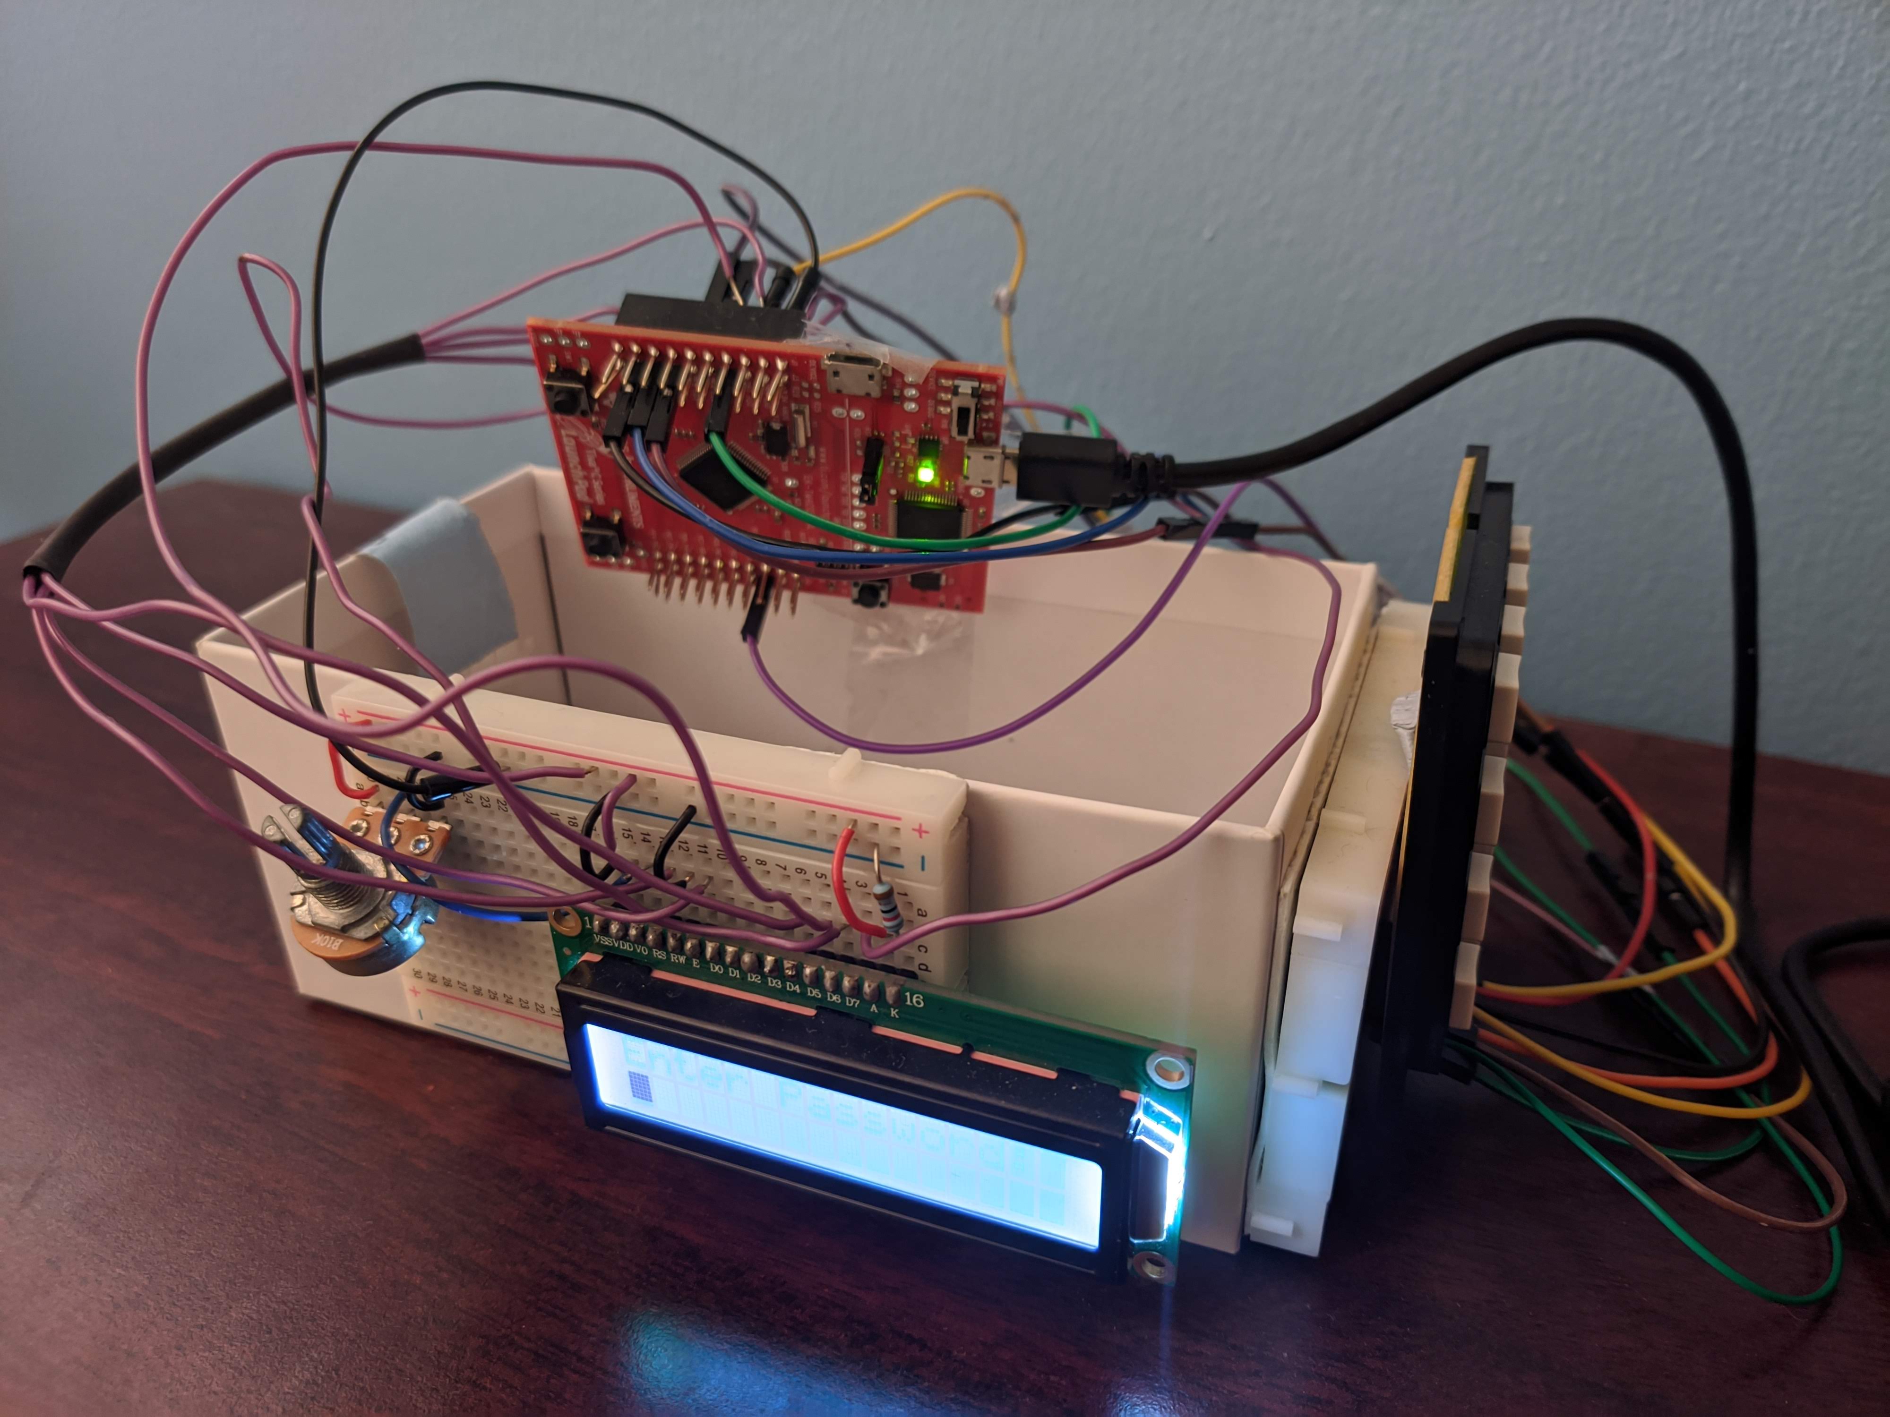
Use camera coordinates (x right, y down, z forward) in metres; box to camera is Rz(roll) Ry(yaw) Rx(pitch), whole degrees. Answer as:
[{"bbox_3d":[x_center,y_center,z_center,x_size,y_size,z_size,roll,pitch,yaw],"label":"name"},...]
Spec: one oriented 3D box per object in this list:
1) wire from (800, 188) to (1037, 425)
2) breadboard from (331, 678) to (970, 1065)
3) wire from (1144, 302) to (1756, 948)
[{"bbox_3d":[-0.004,-0.060,0.224,0.043,0.038,0.014,-16,32,-26],"label":"wire"},{"bbox_3d":[-0.036,0.026,0.180,0.082,0.054,0.009,10,30,18],"label":"breadboard"},{"bbox_3d":[0.083,-0.014,0.230,0.102,0.091,0.041,2,29,5],"label":"wire"}]

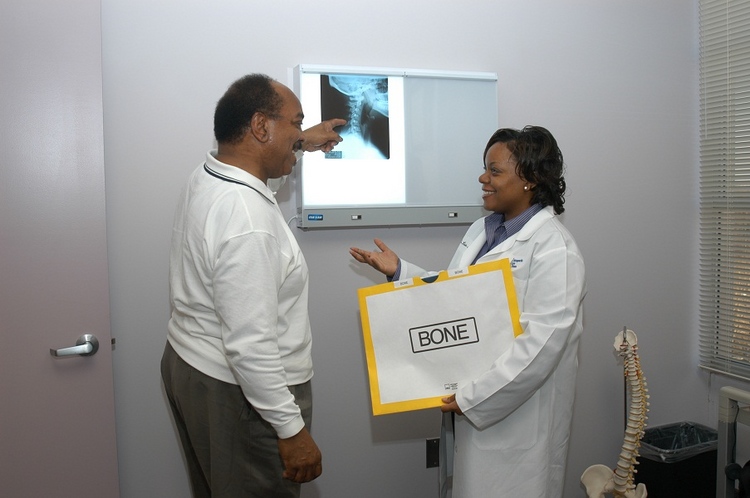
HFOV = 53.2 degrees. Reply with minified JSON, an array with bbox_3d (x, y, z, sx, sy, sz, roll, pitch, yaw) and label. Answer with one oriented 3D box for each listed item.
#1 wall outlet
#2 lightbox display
[{"bbox_3d":[0.226,0.764,2.799,0.071,0.114,0.010,-2,3,-19],"label":"wall outlet"},{"bbox_3d":[0.091,-0.359,2.667,0.740,0.542,0.083,-2,3,-19],"label":"lightbox display"}]

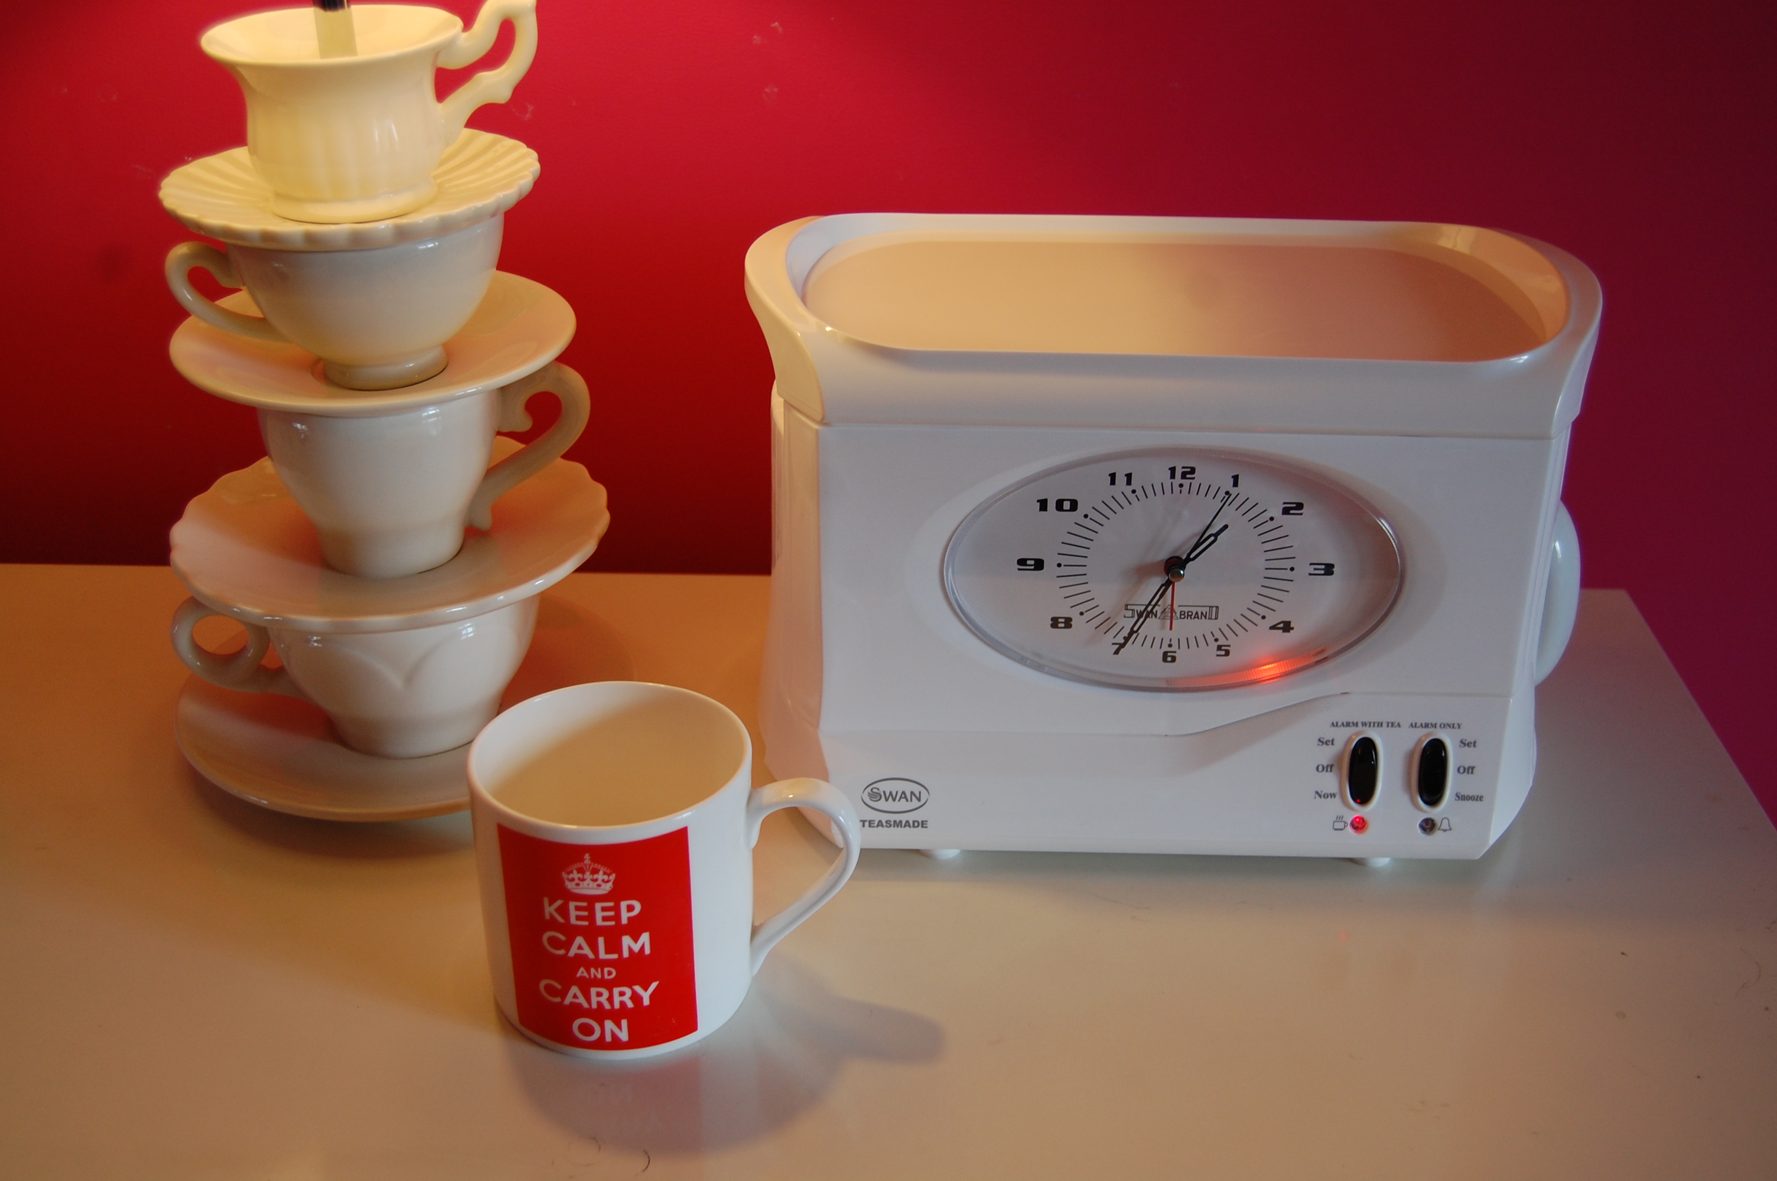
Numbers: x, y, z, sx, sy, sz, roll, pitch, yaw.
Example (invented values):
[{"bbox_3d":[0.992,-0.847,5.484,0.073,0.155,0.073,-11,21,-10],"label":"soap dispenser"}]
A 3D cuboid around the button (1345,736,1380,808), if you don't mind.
[{"bbox_3d":[0.153,0.059,0.669,0.010,0.026,0.006,1,27,1],"label":"button"}]

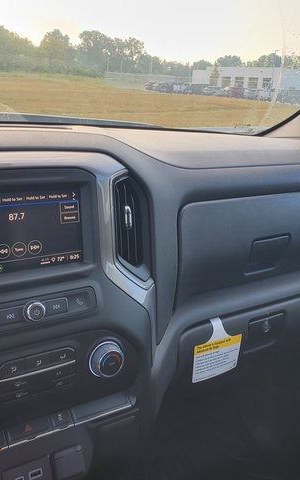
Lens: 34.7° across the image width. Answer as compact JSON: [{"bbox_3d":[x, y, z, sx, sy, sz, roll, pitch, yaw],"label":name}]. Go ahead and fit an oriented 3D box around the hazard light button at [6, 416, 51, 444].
[{"bbox_3d":[-0.146,0.231,0.582,0.050,0.012,0.018,-7,62,-33],"label":"hazard light button"}]

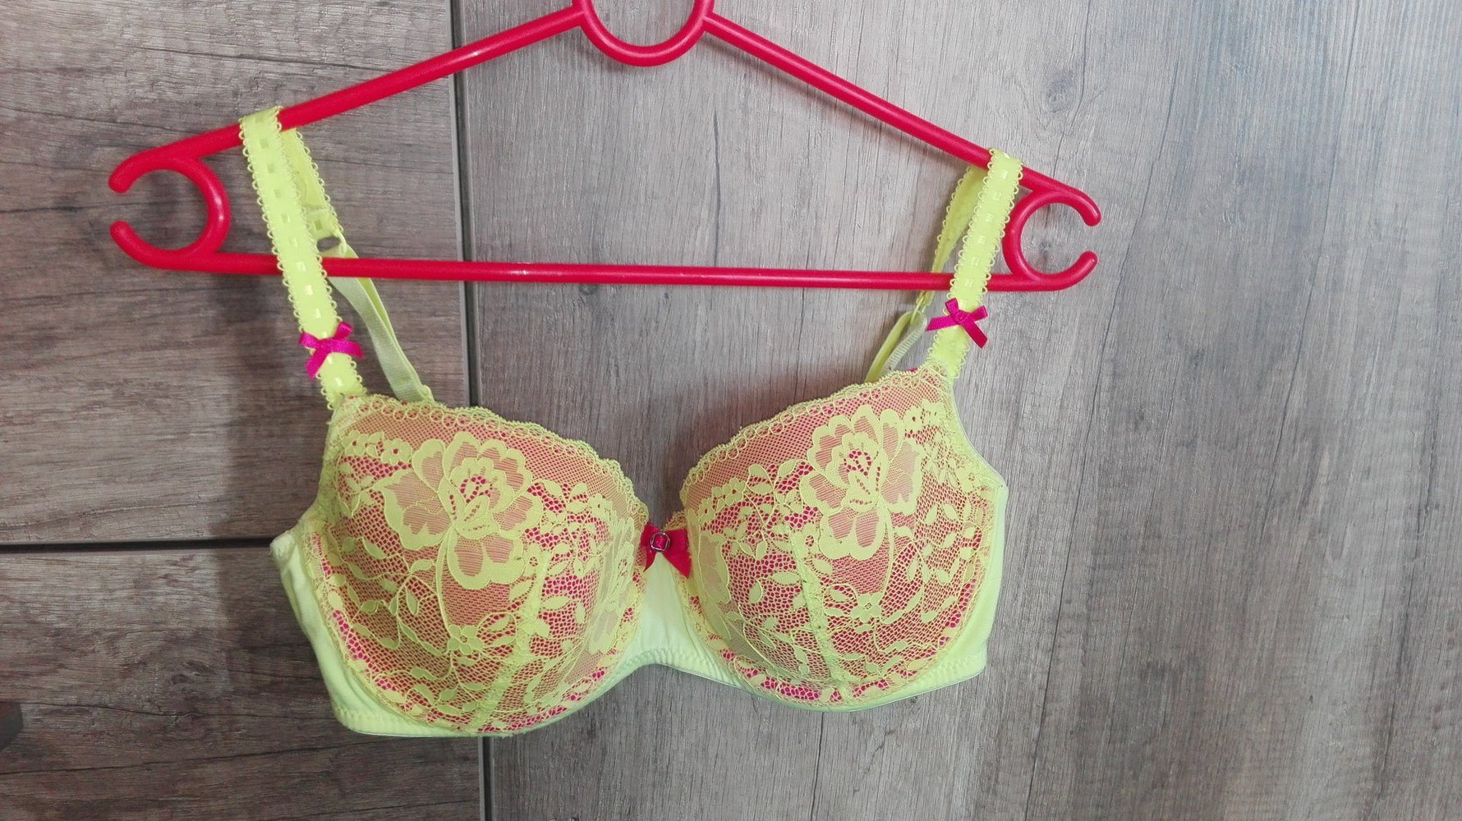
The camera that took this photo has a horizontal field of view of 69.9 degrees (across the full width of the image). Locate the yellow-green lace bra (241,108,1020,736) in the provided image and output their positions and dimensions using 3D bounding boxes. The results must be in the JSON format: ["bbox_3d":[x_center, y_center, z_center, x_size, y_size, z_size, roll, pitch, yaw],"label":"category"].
[{"bbox_3d":[-0.032,0.015,0.452,0.323,0.268,0.100,0,15,-8],"label":"yellow-green lace bra"}]

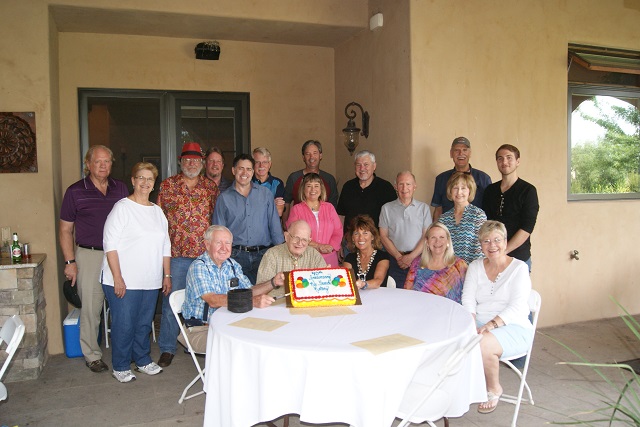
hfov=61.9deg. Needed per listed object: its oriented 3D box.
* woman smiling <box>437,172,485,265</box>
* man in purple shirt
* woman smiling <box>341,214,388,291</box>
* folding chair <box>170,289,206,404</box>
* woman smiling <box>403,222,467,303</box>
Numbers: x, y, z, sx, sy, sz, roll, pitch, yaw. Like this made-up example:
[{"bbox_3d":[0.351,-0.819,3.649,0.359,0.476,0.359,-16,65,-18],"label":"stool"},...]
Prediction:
[{"bbox_3d":[1.117,0.449,4.180,0.450,1.560,0.310,0,4,18],"label":"woman smiling"},{"bbox_3d":[-1.820,0.365,4.350,0.540,1.820,0.350,-3,4,-33],"label":"man in purple shirt"},{"bbox_3d":[0.306,0.647,3.840,0.470,1.250,0.720,0,4,7],"label":"woman smiling"},{"bbox_3d":[-0.645,0.898,3.680,0.500,0.790,0.450,3,6,43],"label":"folding chair"},{"bbox_3d":[0.772,0.668,3.660,0.480,1.210,0.720,1,4,20],"label":"woman smiling"}]

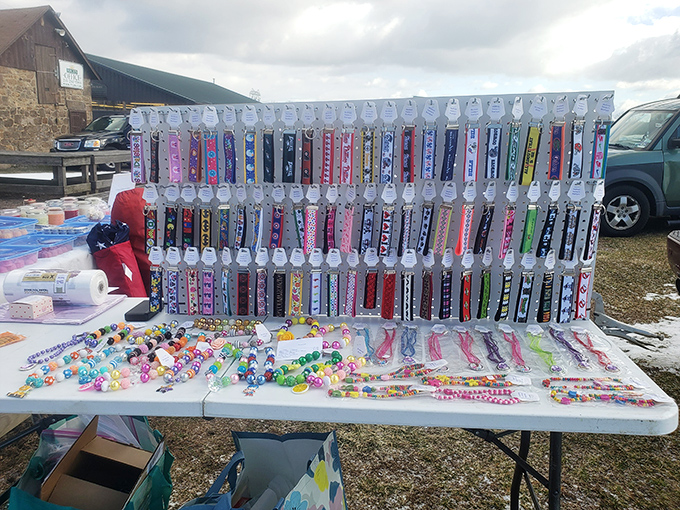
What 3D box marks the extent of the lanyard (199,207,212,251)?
[{"bbox_3d":[-0.376,-0.071,1.431,0.034,0.131,0.012,1,13,7],"label":"lanyard"}]

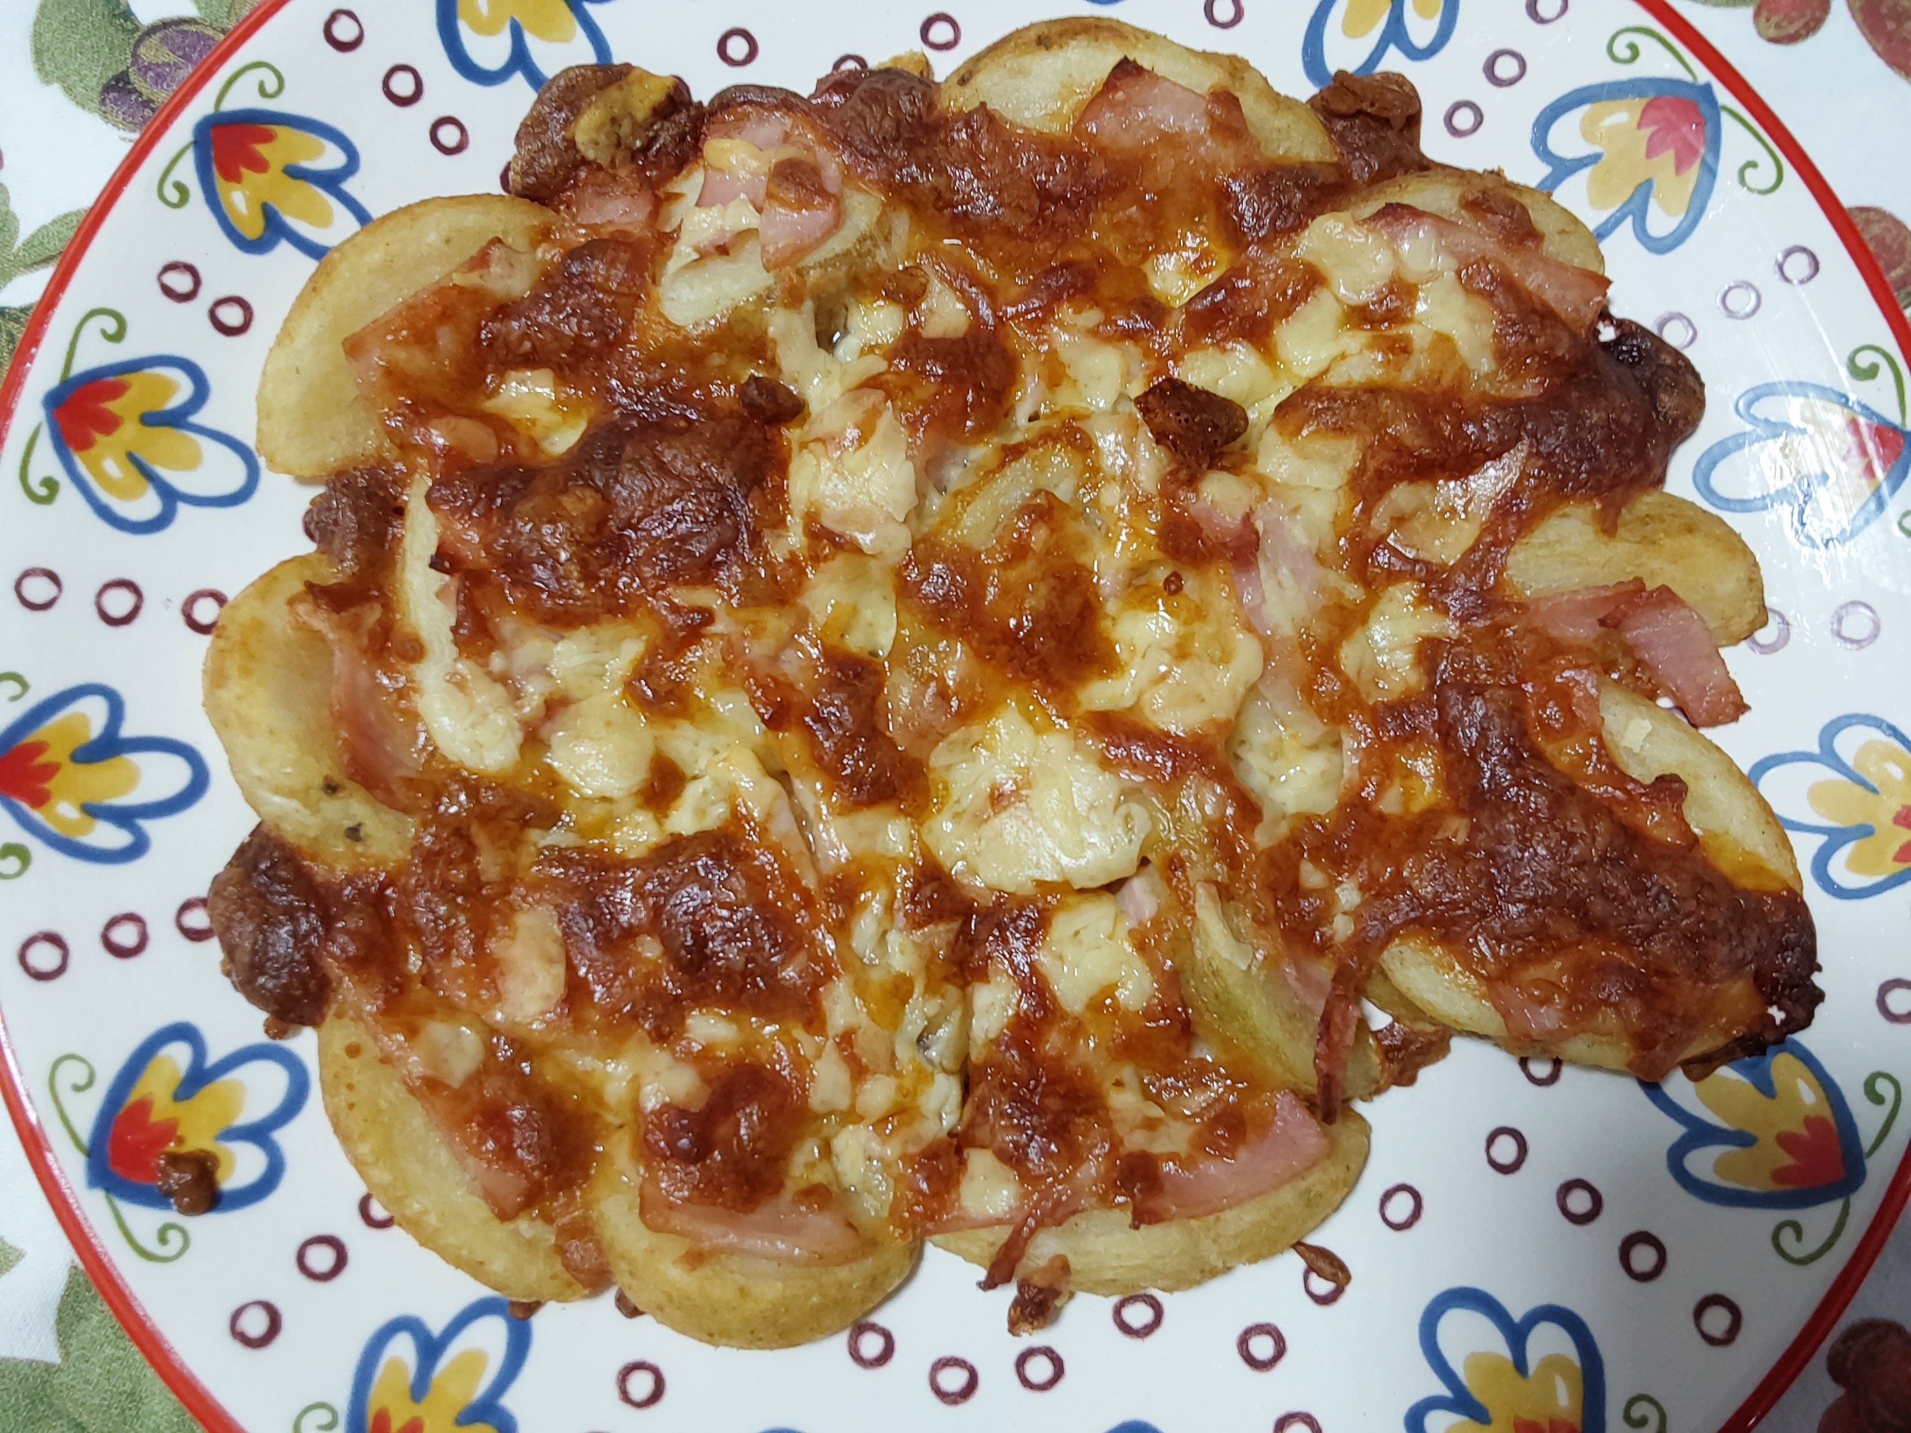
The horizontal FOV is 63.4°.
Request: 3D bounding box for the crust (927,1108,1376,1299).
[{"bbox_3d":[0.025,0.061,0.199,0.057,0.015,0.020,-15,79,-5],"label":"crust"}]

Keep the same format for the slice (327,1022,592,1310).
[{"bbox_3d":[-0.063,0.057,0.198,0.049,0.015,0.017,44,81,7],"label":"slice"}]

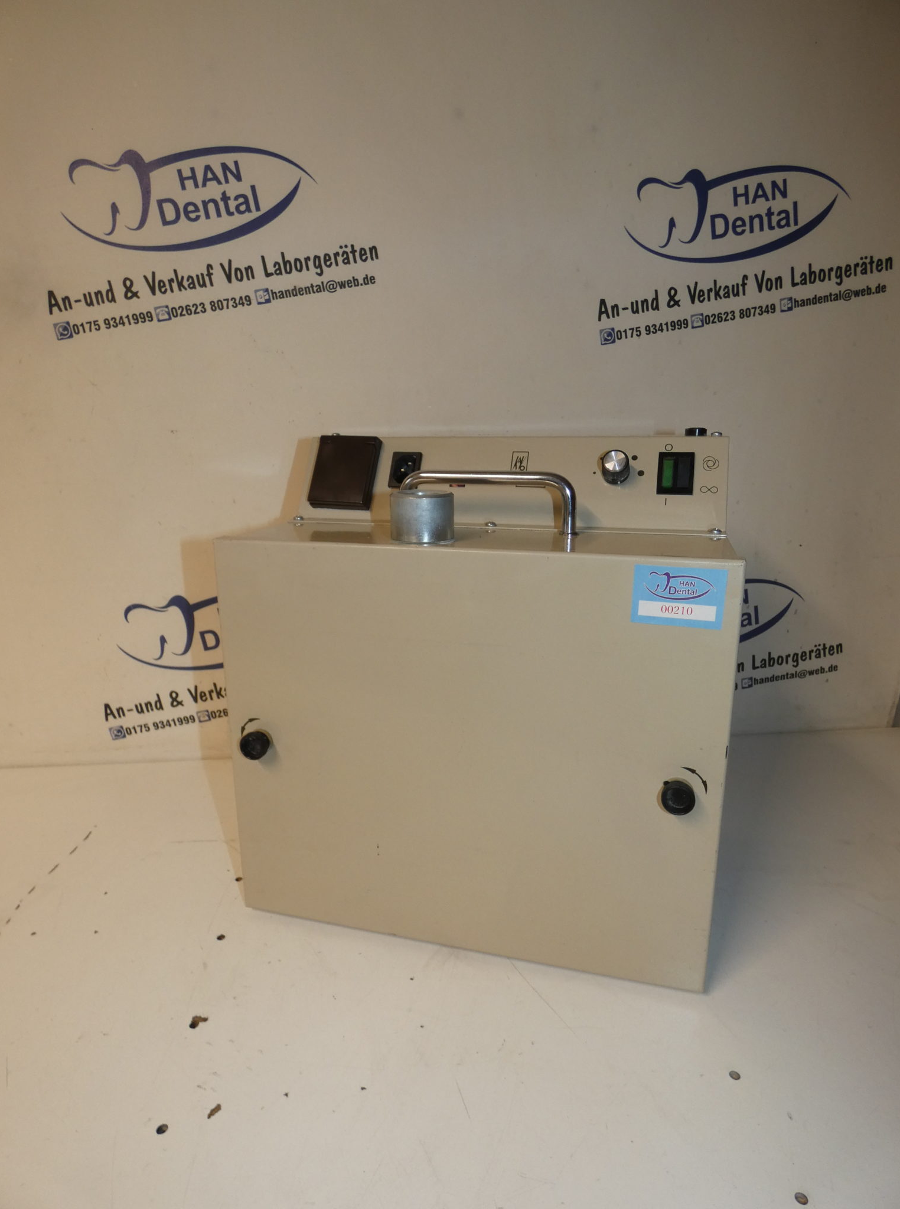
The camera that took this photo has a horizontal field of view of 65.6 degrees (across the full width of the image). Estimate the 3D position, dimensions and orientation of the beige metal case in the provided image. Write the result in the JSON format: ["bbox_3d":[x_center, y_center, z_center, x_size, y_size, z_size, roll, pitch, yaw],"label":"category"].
[{"bbox_3d":[0.029,0.048,0.548,0.333,0.350,0.222,3,14,14],"label":"beige metal case"}]

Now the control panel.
[{"bbox_3d":[0.037,-0.094,0.531,0.327,0.077,0.034,3,-9,14],"label":"control panel"}]

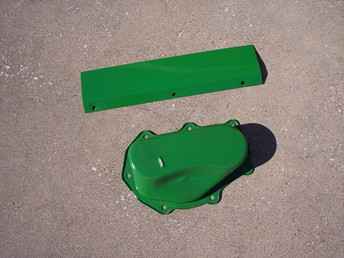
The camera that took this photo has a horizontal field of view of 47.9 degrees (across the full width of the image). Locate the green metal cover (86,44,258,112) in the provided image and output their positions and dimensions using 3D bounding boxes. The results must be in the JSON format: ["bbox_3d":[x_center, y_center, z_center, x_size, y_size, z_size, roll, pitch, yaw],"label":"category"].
[{"bbox_3d":[0.001,-0.174,1.287,0.604,0.025,0.154,-10,71,-5],"label":"green metal cover"}]

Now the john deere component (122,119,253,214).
[{"bbox_3d":[0.047,0.098,1.161,0.402,0.085,0.271,-11,71,-5],"label":"john deere component"}]

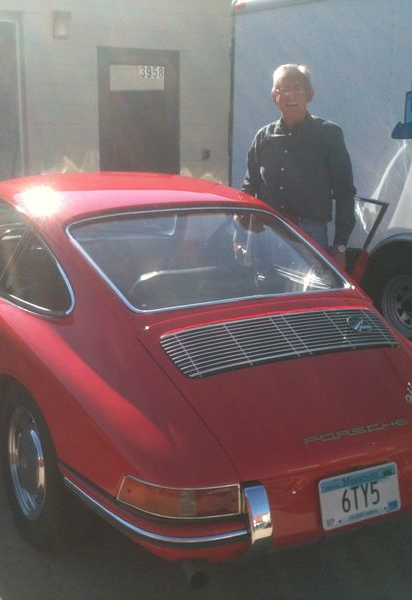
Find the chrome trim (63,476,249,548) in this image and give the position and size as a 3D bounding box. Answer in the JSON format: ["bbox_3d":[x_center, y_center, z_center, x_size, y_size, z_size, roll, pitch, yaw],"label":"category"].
[{"bbox_3d":[-0.161,0.589,2.333,0.325,0.055,0.595,-6,14,-30],"label":"chrome trim"}]

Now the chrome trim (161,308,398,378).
[{"bbox_3d":[0.265,0.132,2.701,0.860,0.045,0.225,-6,41,-30],"label":"chrome trim"}]

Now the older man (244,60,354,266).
[{"bbox_3d":[0.443,-0.272,4.181,0.550,1.800,0.320,5,13,20],"label":"older man"}]

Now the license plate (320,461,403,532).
[{"bbox_3d":[0.470,0.589,2.434,0.305,0.153,0.012,-6,1,-30],"label":"license plate"}]

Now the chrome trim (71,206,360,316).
[{"bbox_3d":[0.013,-0.181,3.077,0.985,0.070,0.665,-6,37,-30],"label":"chrome trim"}]

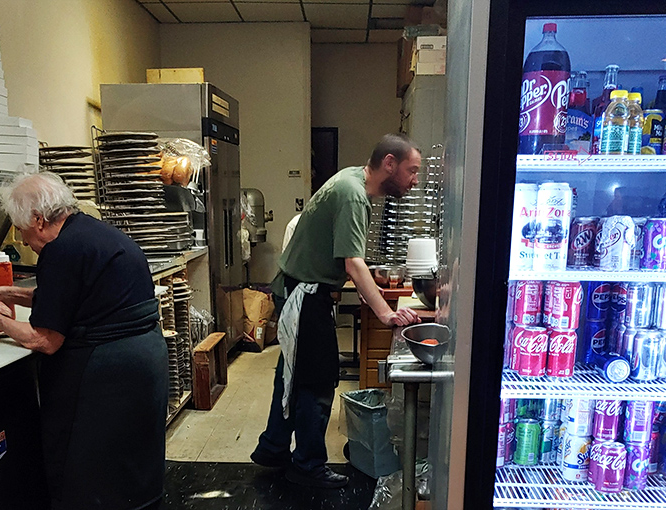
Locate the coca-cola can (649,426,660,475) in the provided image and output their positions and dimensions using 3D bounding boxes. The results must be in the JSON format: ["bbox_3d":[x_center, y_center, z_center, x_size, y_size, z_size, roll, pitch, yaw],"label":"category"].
[{"bbox_3d":[0.907,0.566,1.426,0.066,0.122,0.066,0,9,0],"label":"coca-cola can"}]

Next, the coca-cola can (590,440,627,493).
[{"bbox_3d":[0.760,0.579,1.340,0.066,0.122,0.066,0,9,0],"label":"coca-cola can"}]

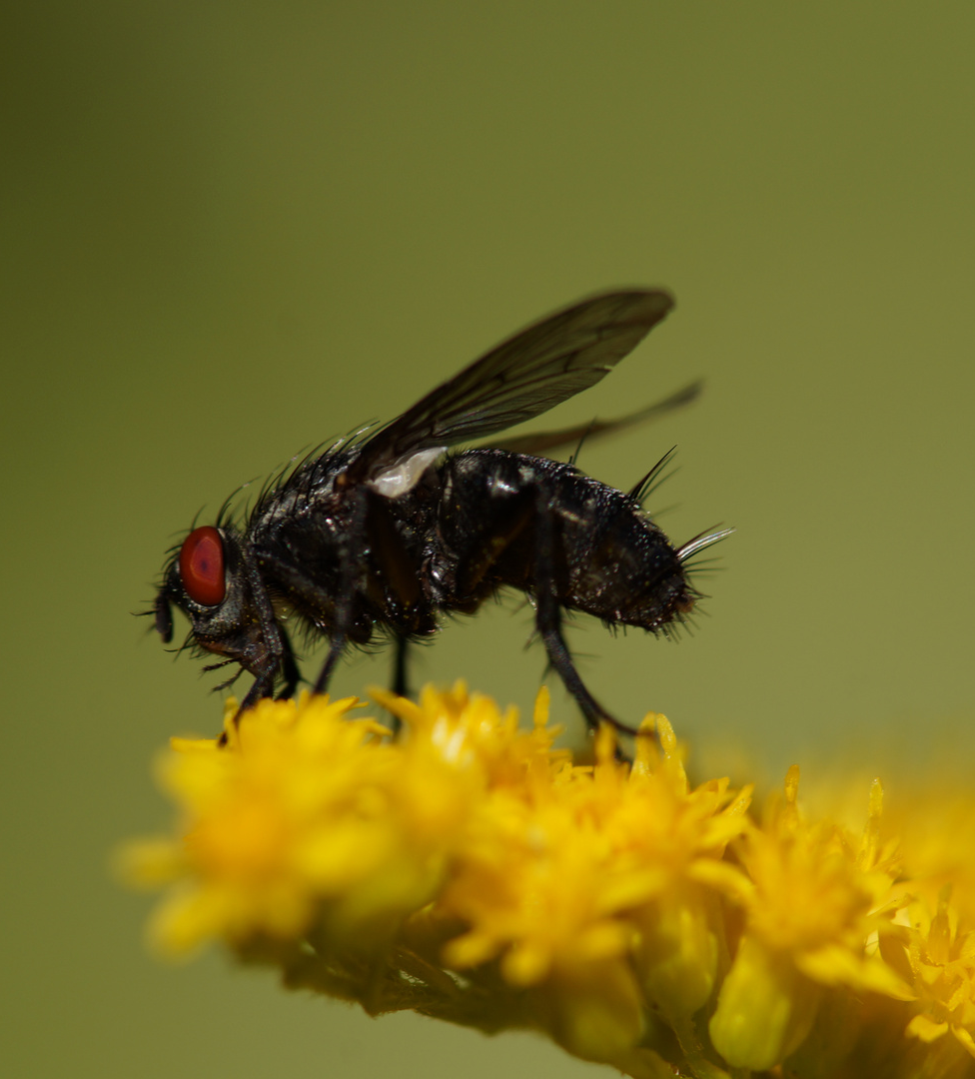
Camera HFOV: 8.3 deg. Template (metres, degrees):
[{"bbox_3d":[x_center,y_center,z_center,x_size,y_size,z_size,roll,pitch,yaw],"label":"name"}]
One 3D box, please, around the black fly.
[{"bbox_3d":[-0.001,0.000,0.130,0.011,0.009,0.007,0,5,0],"label":"black fly"}]

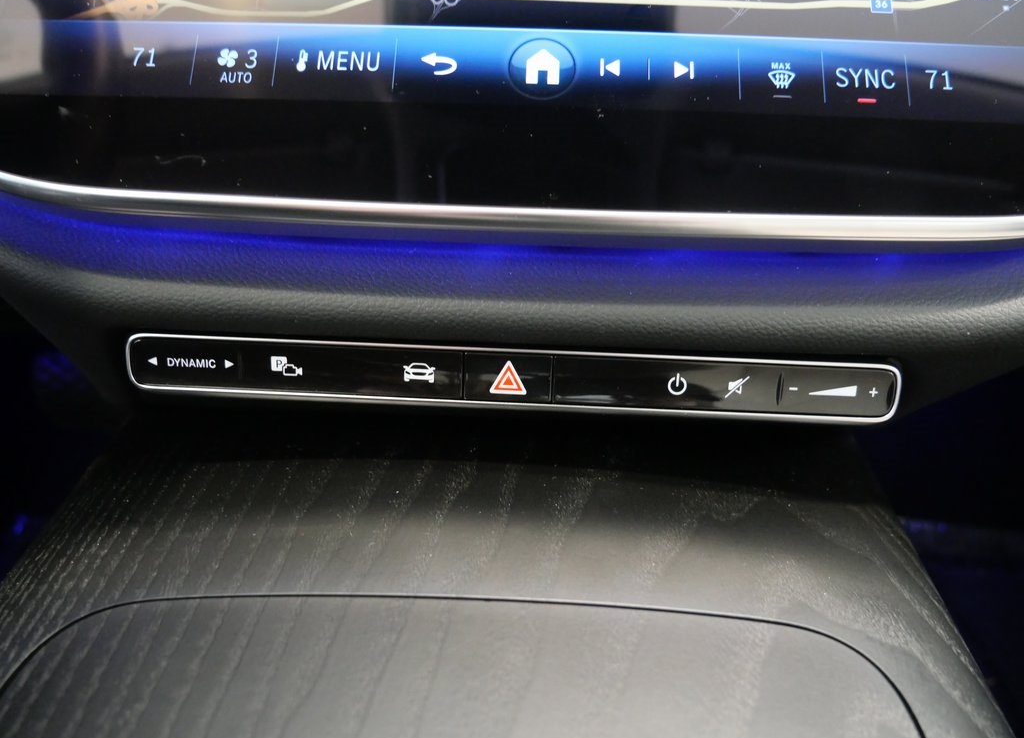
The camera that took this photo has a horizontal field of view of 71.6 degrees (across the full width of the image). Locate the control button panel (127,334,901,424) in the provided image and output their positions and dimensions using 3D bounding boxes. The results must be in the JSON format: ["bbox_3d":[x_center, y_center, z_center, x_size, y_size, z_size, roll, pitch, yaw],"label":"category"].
[{"bbox_3d":[-0.001,0.002,0.246,0.262,0.020,0.018,2,13,2],"label":"control button panel"}]

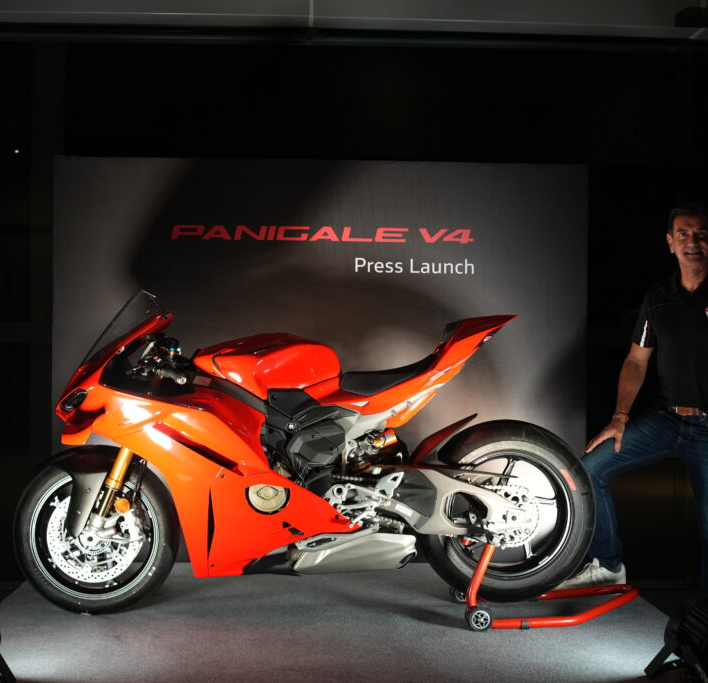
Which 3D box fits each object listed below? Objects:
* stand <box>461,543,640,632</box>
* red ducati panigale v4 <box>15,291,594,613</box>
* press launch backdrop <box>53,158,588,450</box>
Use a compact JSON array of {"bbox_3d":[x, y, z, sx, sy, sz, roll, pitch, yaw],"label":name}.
[{"bbox_3d":[0.715,0.847,4.168,0.680,0.310,0.450,0,0,-3],"label":"stand"},{"bbox_3d":[-0.165,0.410,4.151,2.124,1.170,0.730,0,0,-3],"label":"red ducati panigale v4"},{"bbox_3d":[-0.140,0.091,5.105,2.390,1.797,0.060,0,0,-3],"label":"press launch backdrop"}]

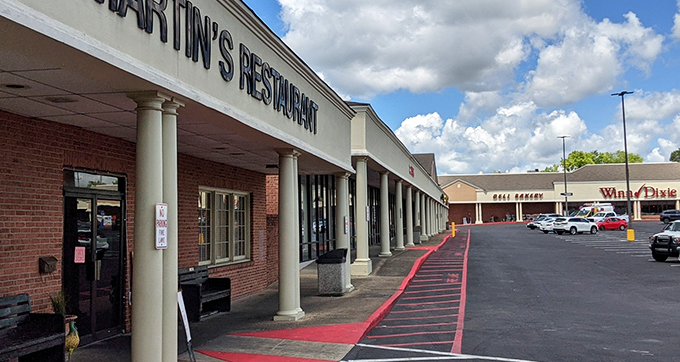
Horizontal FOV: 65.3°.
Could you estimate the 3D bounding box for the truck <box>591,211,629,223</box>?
[{"bbox_3d":[32.483,4.726,64.420,5.700,1.920,2.000,1,-5,-17],"label":"truck"}]

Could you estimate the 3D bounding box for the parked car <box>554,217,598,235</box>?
[{"bbox_3d":[23.848,4.539,53.428,4.850,1.720,1.920,1,-5,-21],"label":"parked car"}]

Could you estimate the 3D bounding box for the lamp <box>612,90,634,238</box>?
[{"bbox_3d":[22.428,-1.240,41.501,1.600,11.800,0.600,-2,-5,14],"label":"lamp"}]

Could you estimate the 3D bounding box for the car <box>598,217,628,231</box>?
[{"bbox_3d":[30.187,4.844,59.439,4.550,1.460,1.800,0,-5,-15],"label":"car"}]

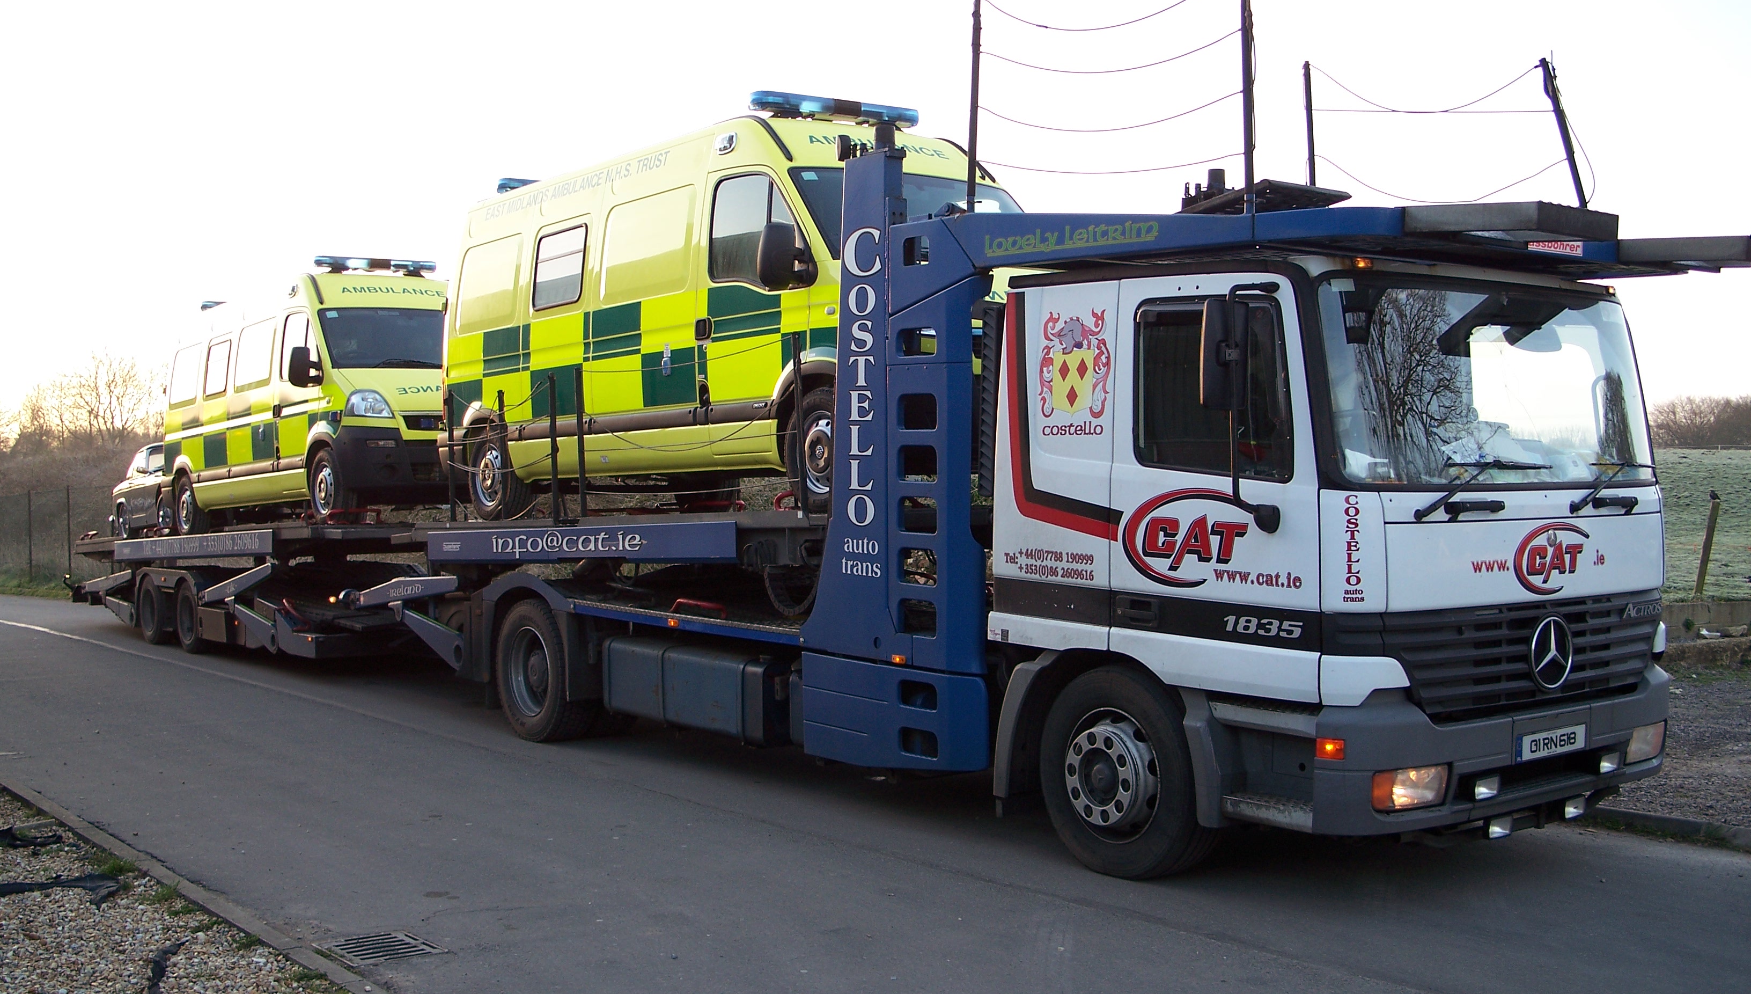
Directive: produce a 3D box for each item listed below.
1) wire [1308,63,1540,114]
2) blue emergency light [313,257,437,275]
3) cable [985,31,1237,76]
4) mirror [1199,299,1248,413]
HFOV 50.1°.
[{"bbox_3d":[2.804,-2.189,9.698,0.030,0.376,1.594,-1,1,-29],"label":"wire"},{"bbox_3d":[-4.722,-2.162,17.712,1.200,0.140,0.300,-2,-1,-37],"label":"blue emergency light"},{"bbox_3d":[0.997,-1.993,8.265,0.030,0.200,1.581,-2,2,-37],"label":"cable"},{"bbox_3d":[1.382,-0.570,7.432,0.190,0.440,0.090,-1,2,-27],"label":"mirror"}]

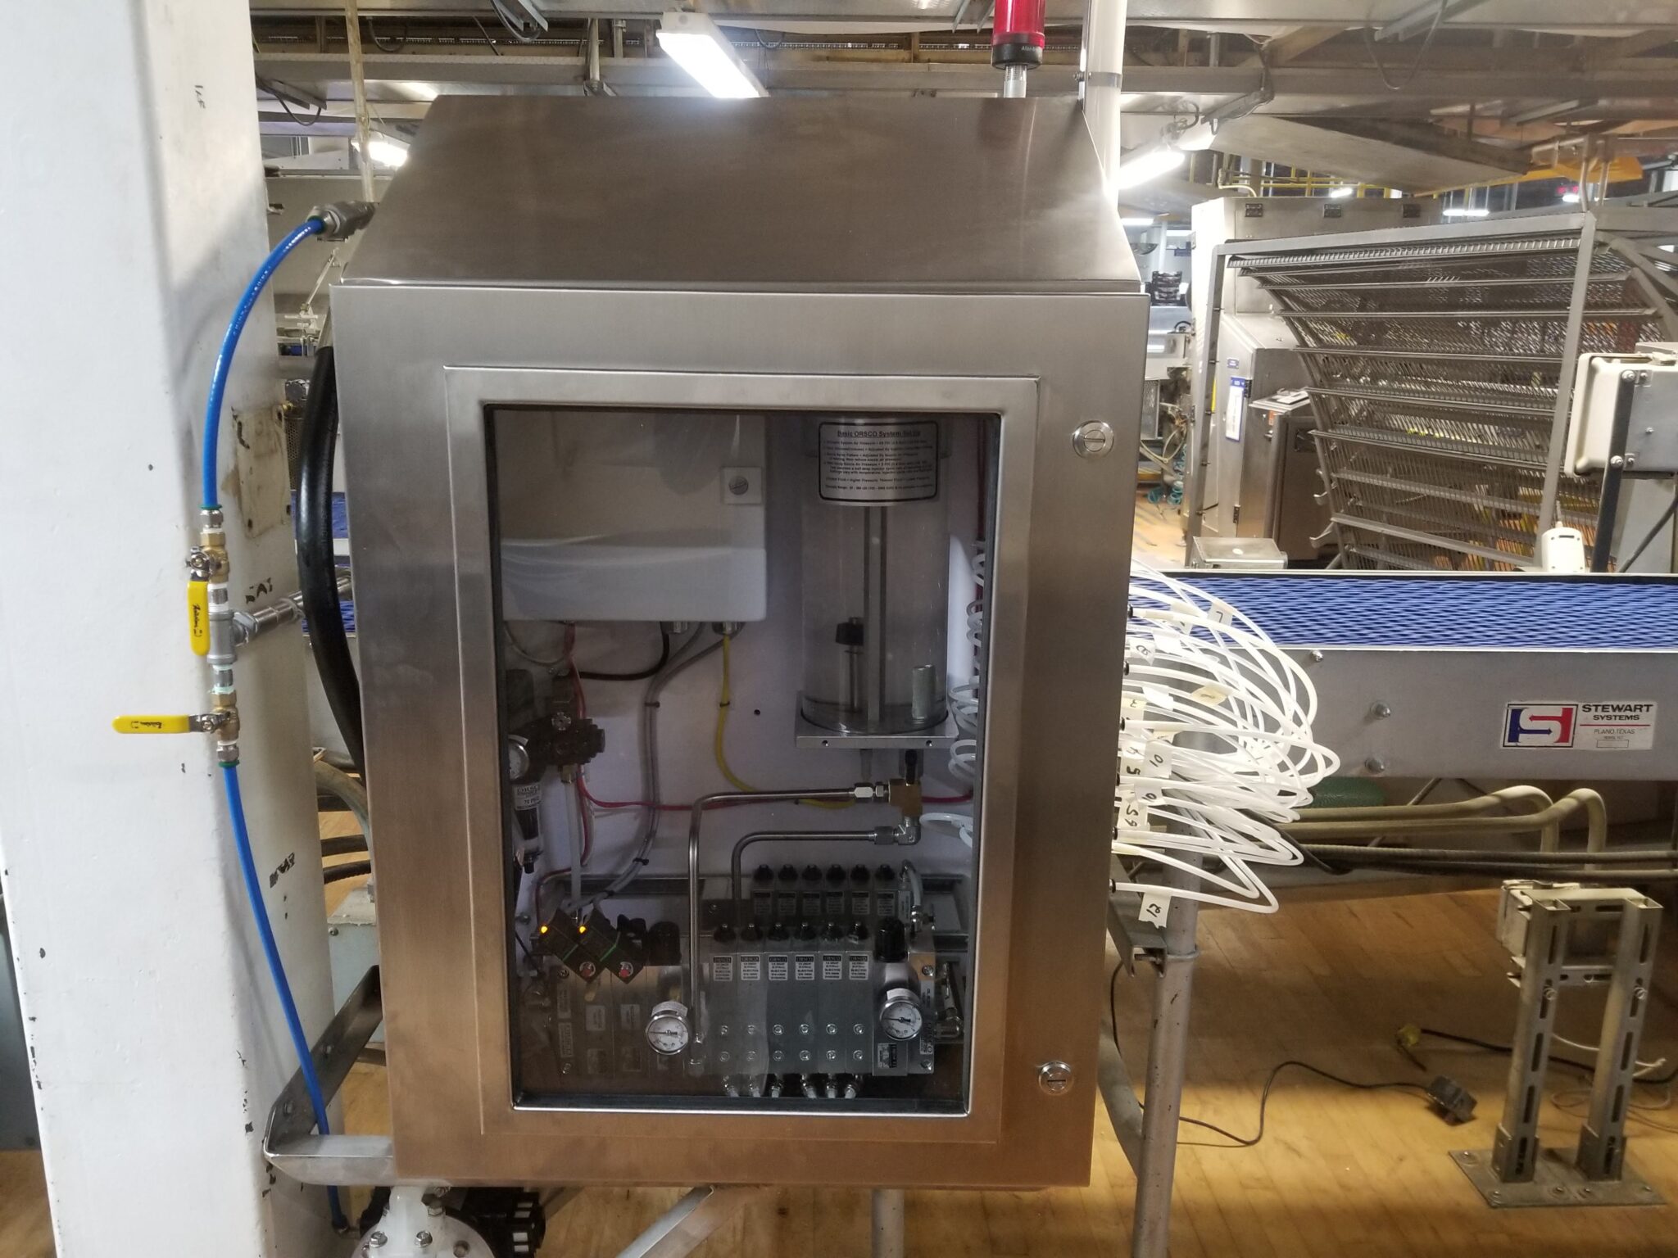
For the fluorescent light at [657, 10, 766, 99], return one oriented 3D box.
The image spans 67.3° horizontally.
[{"bbox_3d":[-0.379,-1.828,4.181,0.155,0.115,1.250,2,12,5],"label":"fluorescent light"}]

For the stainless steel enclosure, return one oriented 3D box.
[{"bbox_3d":[-0.078,-0.007,1.145,0.610,0.946,0.300,1,12,0],"label":"stainless steel enclosure"}]

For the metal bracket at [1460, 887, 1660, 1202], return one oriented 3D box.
[{"bbox_3d":[1.285,0.727,2.209,0.315,0.530,0.185,1,12,0],"label":"metal bracket"}]

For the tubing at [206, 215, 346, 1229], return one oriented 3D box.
[{"bbox_3d":[-0.468,0.123,1.112,0.073,0.945,0.140,1,12,0],"label":"tubing"}]

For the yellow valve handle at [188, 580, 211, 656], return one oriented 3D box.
[{"bbox_3d":[-0.506,-0.009,0.997,0.015,0.061,0.009,1,12,0],"label":"yellow valve handle"}]

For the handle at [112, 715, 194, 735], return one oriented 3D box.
[{"bbox_3d":[-0.553,0.077,1.016,0.062,0.015,0.009,1,12,0],"label":"handle"}]

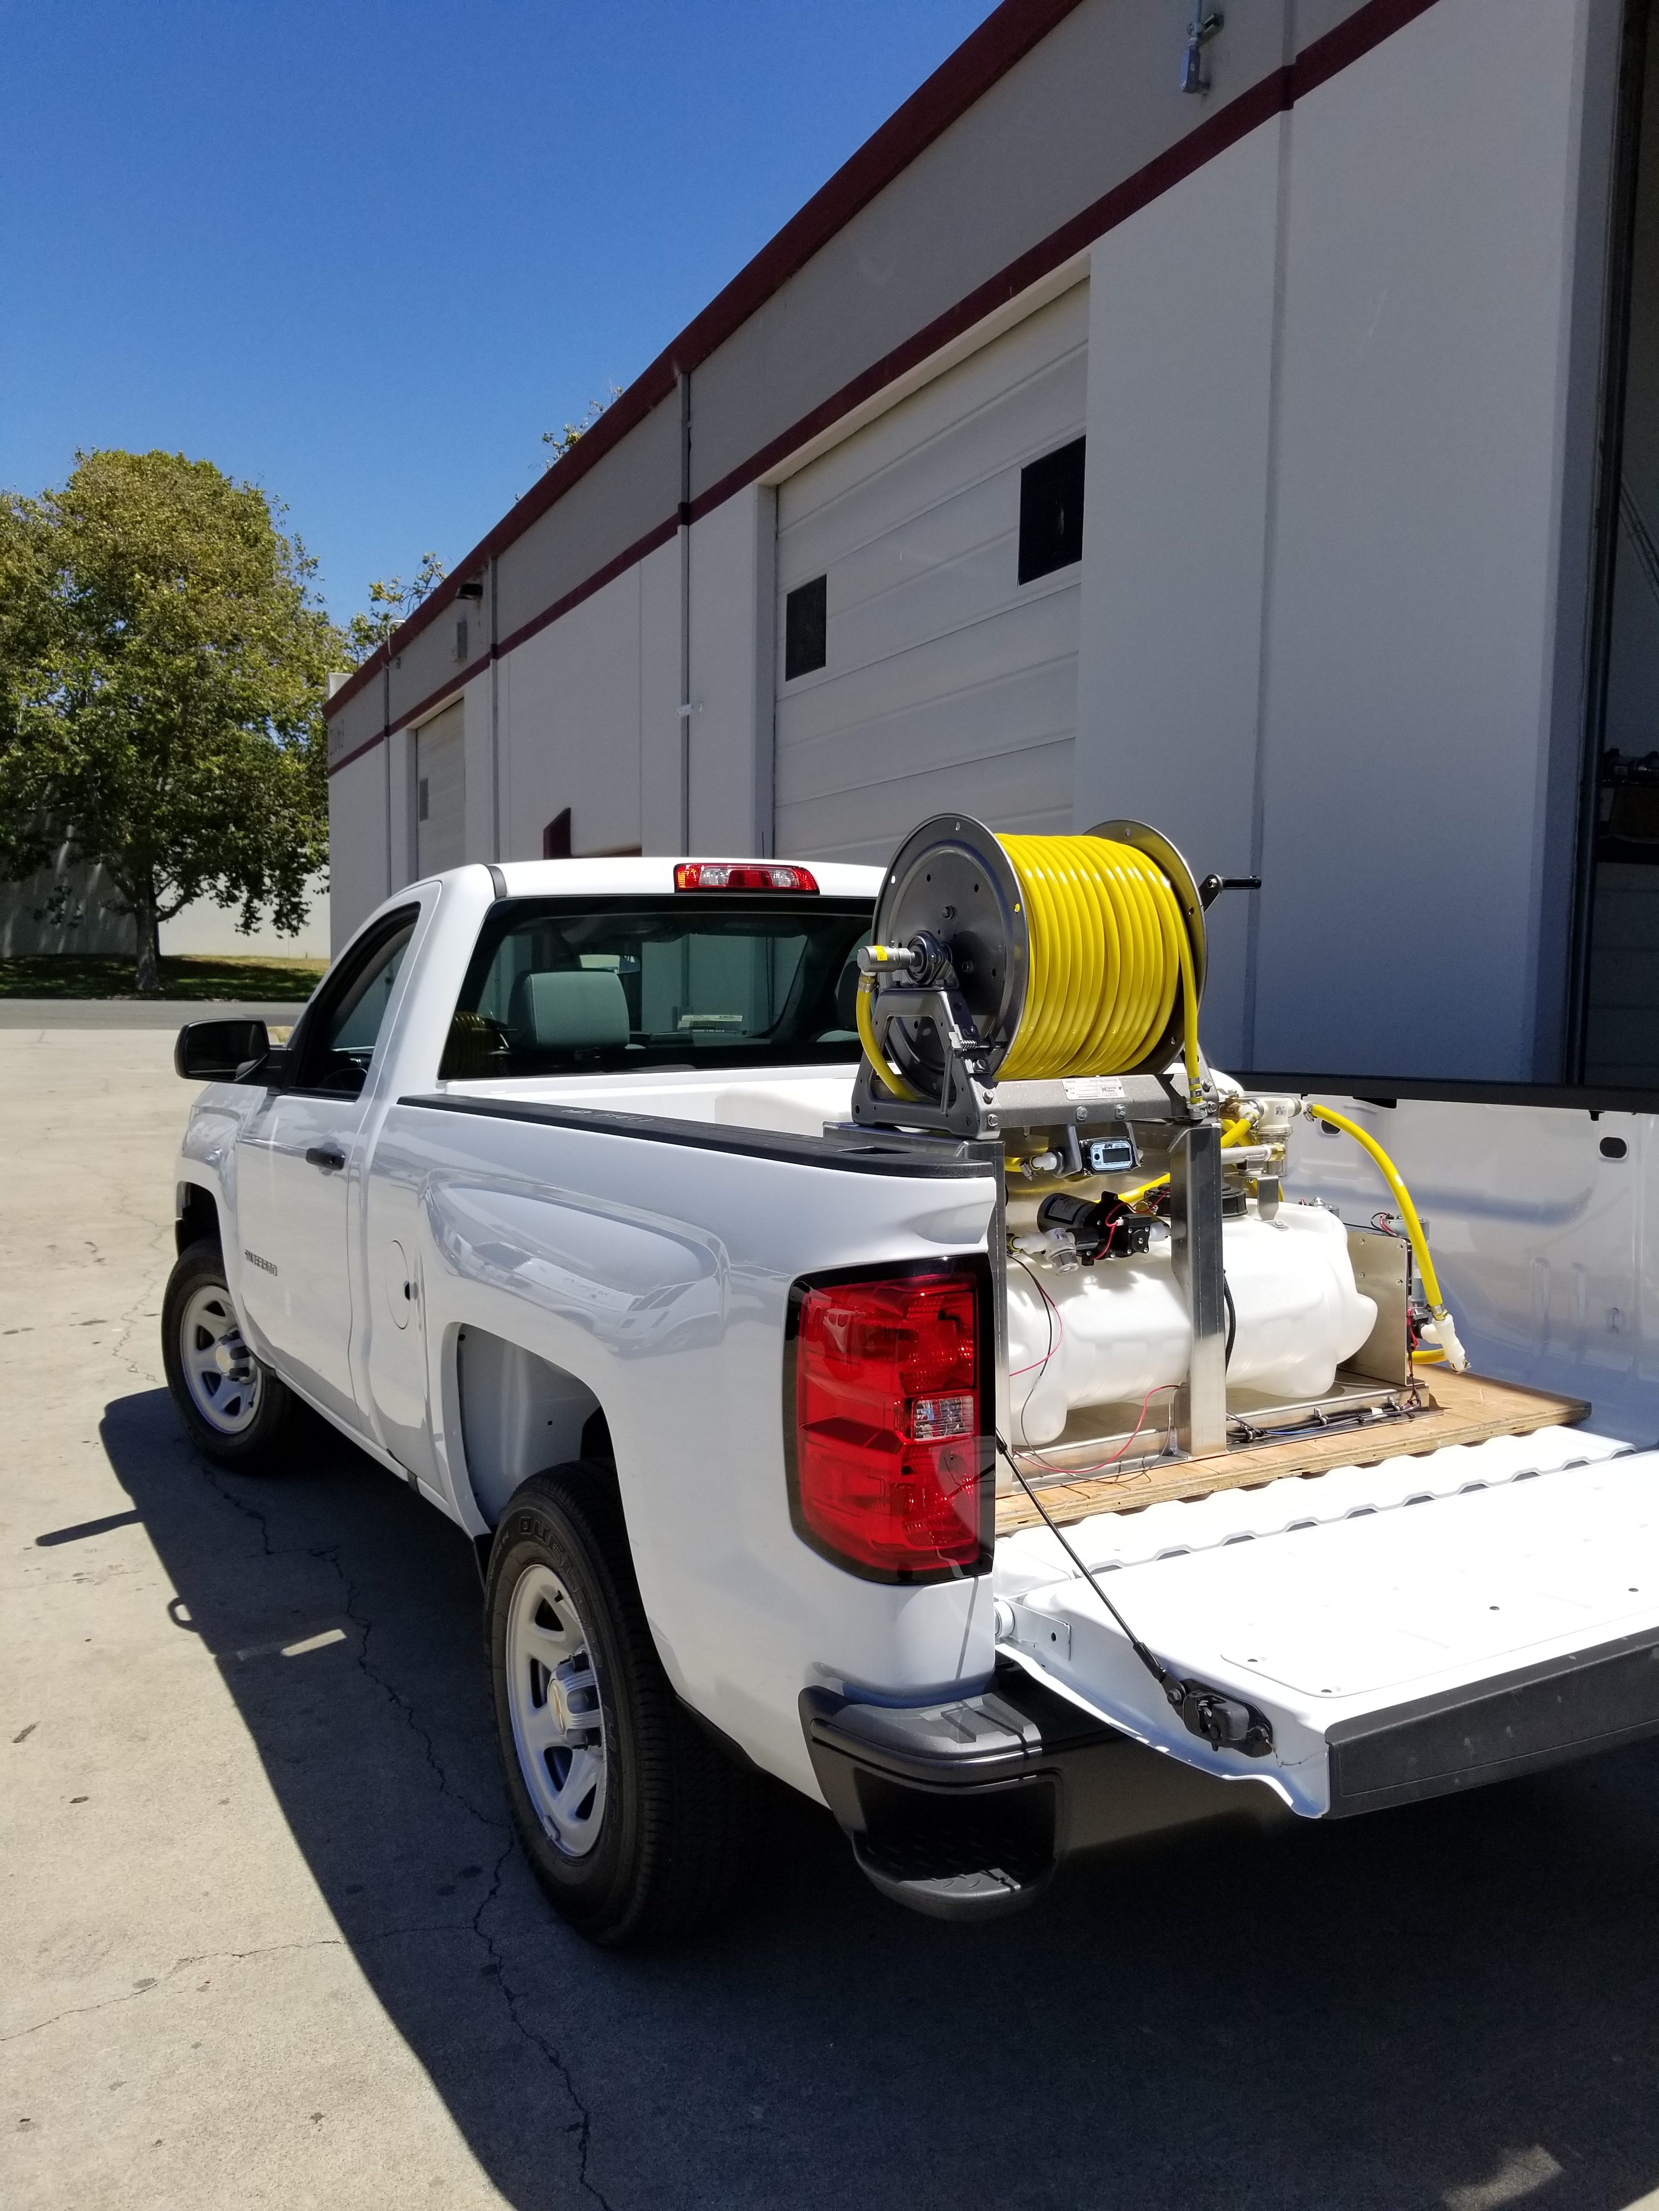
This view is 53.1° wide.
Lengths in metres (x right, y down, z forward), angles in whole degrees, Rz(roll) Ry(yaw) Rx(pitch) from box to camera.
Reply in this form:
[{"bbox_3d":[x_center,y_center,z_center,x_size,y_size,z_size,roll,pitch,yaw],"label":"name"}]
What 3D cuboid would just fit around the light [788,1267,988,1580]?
[{"bbox_3d":[0.076,0.354,1.957,0.181,0.393,0.211,-2,5,-30],"label":"light"}]

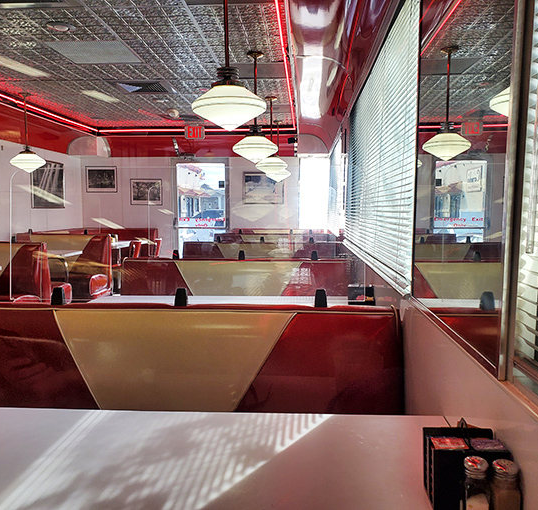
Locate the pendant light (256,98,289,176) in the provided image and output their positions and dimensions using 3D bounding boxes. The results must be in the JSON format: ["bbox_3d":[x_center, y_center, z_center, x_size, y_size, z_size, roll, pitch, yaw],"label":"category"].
[{"bbox_3d":[0.035,-1.341,5.818,0.367,0.880,0.367,0,5,4],"label":"pendant light"}]

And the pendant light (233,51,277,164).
[{"bbox_3d":[-0.104,-1.193,4.150,0.367,0.880,0.367,0,5,4],"label":"pendant light"}]

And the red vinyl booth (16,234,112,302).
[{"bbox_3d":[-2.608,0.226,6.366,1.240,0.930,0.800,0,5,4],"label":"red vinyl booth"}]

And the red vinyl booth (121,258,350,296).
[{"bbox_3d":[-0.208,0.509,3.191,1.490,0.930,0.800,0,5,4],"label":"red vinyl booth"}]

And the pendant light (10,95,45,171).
[{"bbox_3d":[-2.634,-1.324,5.597,0.367,0.880,0.367,0,5,4],"label":"pendant light"}]

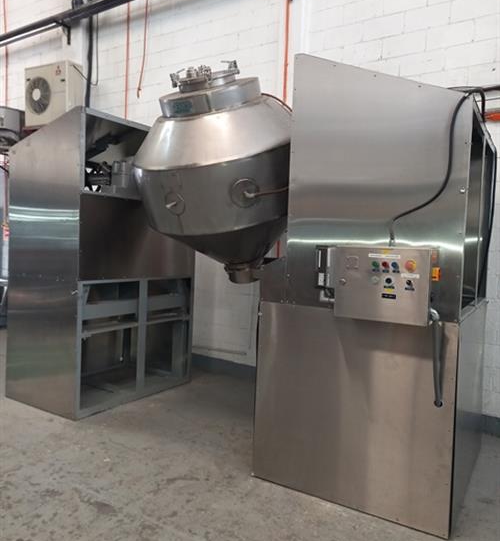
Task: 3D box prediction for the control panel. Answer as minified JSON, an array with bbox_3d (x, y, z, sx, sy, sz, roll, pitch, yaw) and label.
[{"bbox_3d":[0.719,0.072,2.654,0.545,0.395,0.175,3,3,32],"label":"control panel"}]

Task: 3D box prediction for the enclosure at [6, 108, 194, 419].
[{"bbox_3d":[-1.467,-0.086,5.008,1.030,2.660,1.565,3,3,32],"label":"enclosure"}]

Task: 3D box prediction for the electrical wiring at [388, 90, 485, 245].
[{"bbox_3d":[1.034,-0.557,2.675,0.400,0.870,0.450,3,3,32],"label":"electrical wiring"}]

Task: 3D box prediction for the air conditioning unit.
[{"bbox_3d":[-2.668,-2.364,6.602,0.870,0.790,0.320,3,3,32],"label":"air conditioning unit"}]

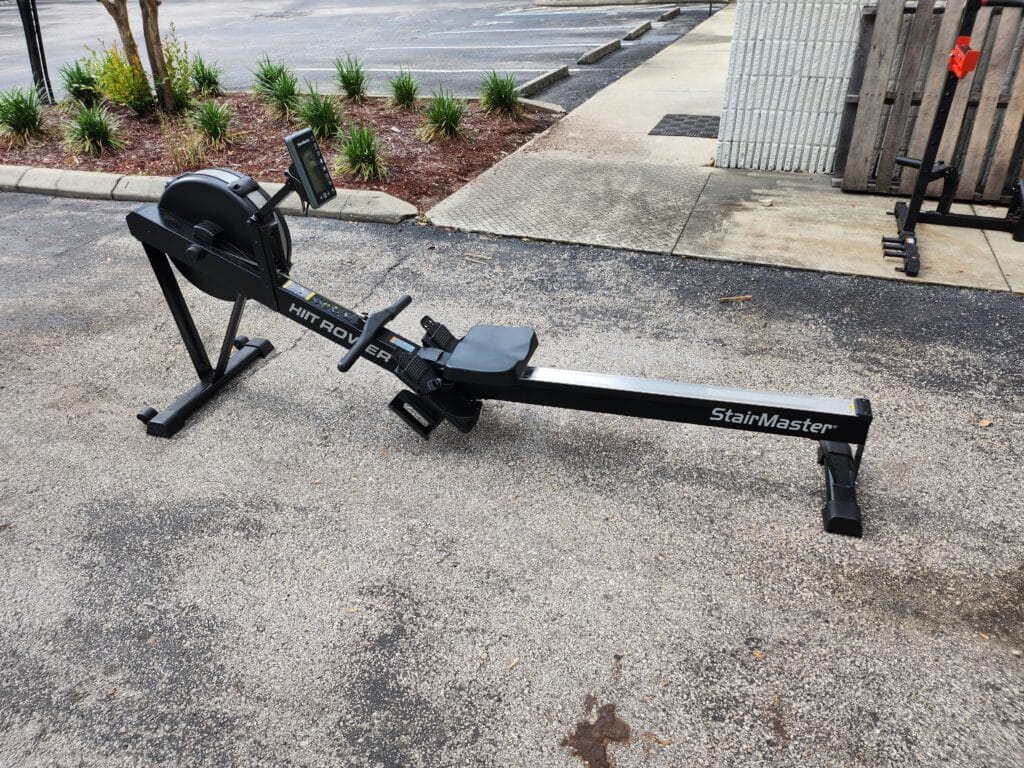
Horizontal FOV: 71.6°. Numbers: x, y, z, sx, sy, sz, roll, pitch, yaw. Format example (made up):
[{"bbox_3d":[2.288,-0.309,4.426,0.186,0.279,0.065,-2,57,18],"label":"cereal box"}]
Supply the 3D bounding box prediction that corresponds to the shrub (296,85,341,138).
[{"bbox_3d":[-1.643,-2.295,5.884,0.390,0.439,0.390,-9,33,-12],"label":"shrub"}]

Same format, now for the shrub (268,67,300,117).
[{"bbox_3d":[-2.158,-2.796,6.761,0.304,0.419,0.304,-1,32,0],"label":"shrub"}]

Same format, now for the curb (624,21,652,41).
[{"bbox_3d":[2.262,-6.314,12.670,0.170,0.125,1.830,11,34,19],"label":"curb"}]

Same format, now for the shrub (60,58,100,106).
[{"bbox_3d":[-4.530,-3.126,7.334,0.434,0.432,0.434,-18,35,-25],"label":"shrub"}]

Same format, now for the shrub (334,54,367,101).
[{"bbox_3d":[-1.673,-3.209,7.381,0.332,0.433,0.332,-1,32,0],"label":"shrub"}]

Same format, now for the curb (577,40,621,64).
[{"bbox_3d":[1.335,-4.953,10.560,0.170,0.125,1.830,11,34,19],"label":"curb"}]

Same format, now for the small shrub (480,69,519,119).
[{"bbox_3d":[-0.100,-2.698,6.558,0.378,0.382,0.378,-1,32,0],"label":"small shrub"}]

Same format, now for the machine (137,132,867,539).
[{"bbox_3d":[-0.117,-0.235,2.133,2.347,0.960,0.644,9,34,16],"label":"machine"}]

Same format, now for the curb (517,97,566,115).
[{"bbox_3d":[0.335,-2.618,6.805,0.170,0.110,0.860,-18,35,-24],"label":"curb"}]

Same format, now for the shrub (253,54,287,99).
[{"bbox_3d":[-2.577,-3.228,7.438,0.388,0.427,0.388,-10,33,-15],"label":"shrub"}]

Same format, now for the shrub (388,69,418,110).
[{"bbox_3d":[-1.071,-2.894,6.890,0.291,0.380,0.291,-5,32,-7],"label":"shrub"}]

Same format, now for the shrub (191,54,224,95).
[{"bbox_3d":[-3.340,-3.350,7.668,0.367,0.420,0.367,-13,34,-18],"label":"shrub"}]

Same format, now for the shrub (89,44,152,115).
[{"bbox_3d":[-3.833,-3.007,6.969,0.645,0.625,0.548,-1,32,0],"label":"shrub"}]

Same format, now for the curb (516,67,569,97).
[{"bbox_3d":[0.366,-3.578,8.363,0.150,0.125,1.717,11,34,19],"label":"curb"}]

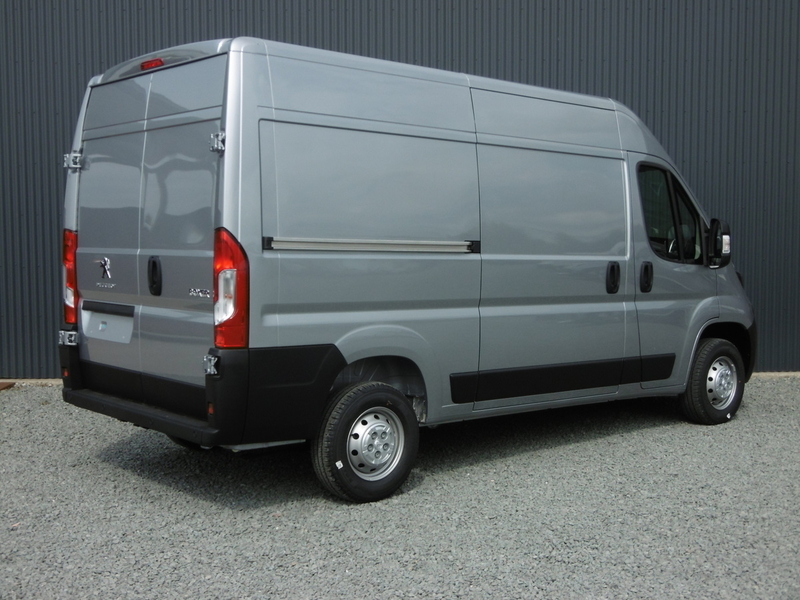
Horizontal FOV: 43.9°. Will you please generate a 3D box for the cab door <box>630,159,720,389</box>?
[{"bbox_3d":[1.982,-0.218,7.304,1.060,1.680,0.210,-2,4,-40],"label":"cab door"}]

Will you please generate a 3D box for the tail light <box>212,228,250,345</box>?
[{"bbox_3d":[-0.836,-0.055,4.918,0.140,0.600,0.150,-2,4,-40],"label":"tail light"}]

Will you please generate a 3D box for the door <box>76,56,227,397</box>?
[{"bbox_3d":[-1.438,-0.378,5.606,0.150,1.815,1.680,-2,4,-40],"label":"door"}]

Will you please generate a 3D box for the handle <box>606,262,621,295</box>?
[{"bbox_3d":[1.452,-0.152,6.737,0.115,0.219,0.050,-2,4,-40],"label":"handle"}]

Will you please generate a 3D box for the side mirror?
[{"bbox_3d":[2.333,-0.415,7.301,0.140,0.365,0.200,-2,4,-40],"label":"side mirror"}]

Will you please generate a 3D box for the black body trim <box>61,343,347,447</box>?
[{"bbox_3d":[-1.250,0.430,5.819,0.795,0.505,2.000,-2,4,-40],"label":"black body trim"}]

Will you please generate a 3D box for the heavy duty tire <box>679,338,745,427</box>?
[{"bbox_3d":[2.445,0.643,7.808,0.684,0.684,0.220,-2,4,-40],"label":"heavy duty tire"}]

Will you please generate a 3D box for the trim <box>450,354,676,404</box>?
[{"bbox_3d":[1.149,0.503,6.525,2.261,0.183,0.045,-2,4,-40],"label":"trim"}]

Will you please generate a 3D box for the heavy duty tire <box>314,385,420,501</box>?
[{"bbox_3d":[-0.192,0.794,5.588,0.684,0.684,0.220,-2,4,-40],"label":"heavy duty tire"}]

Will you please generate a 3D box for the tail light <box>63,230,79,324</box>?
[{"bbox_3d":[-2.041,-0.147,6.331,0.140,0.600,0.150,-2,4,-40],"label":"tail light"}]

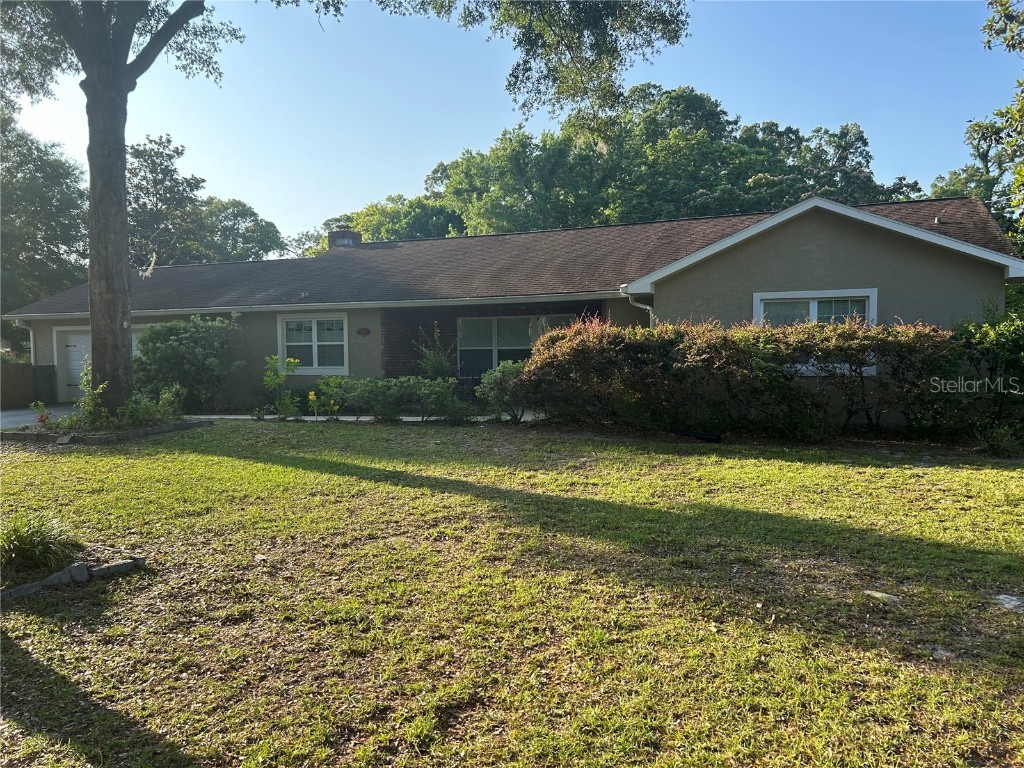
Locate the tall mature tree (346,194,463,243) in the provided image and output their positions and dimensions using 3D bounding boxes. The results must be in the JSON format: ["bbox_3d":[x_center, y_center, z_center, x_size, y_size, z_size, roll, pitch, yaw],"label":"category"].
[{"bbox_3d":[-5.200,-4.500,36.000,6.800,8.700,6.800,-1,3,0],"label":"tall mature tree"}]

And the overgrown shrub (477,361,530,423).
[{"bbox_3d":[-0.090,0.140,14.900,1.120,1.220,1.100,-1,3,0],"label":"overgrown shrub"}]

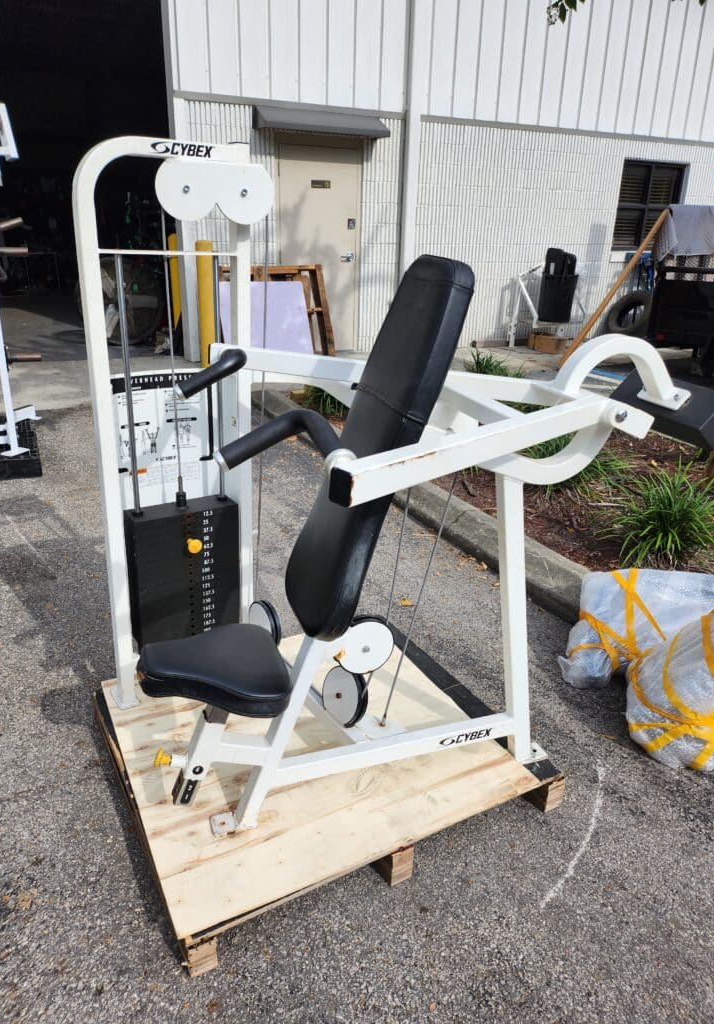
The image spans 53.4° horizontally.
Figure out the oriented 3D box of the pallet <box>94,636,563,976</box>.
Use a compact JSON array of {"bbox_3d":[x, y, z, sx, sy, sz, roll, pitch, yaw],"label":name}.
[{"bbox_3d":[-0.132,0.686,2.086,1.061,0.120,0.966,-10,25,-26],"label":"pallet"}]

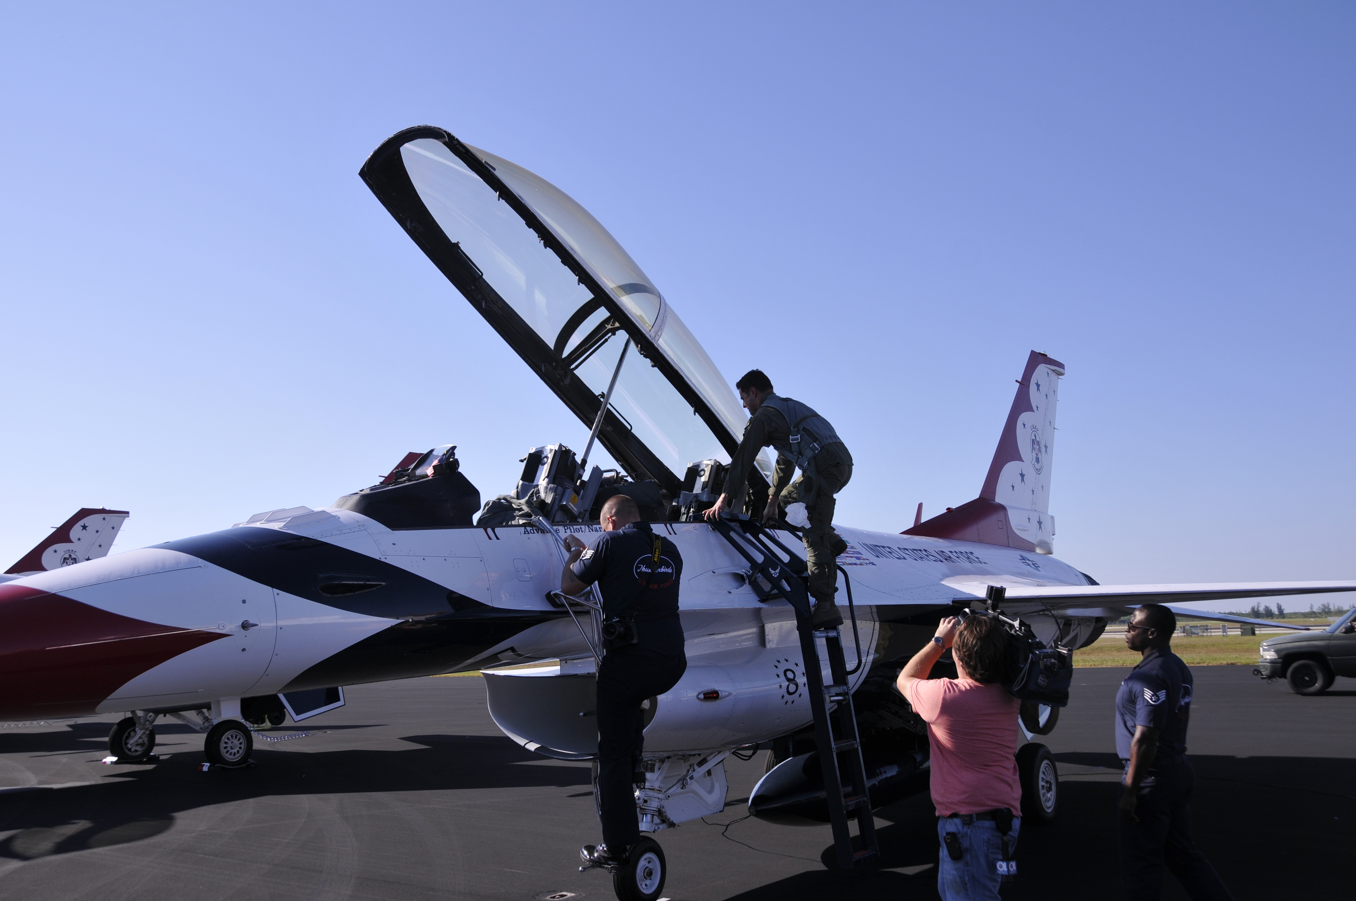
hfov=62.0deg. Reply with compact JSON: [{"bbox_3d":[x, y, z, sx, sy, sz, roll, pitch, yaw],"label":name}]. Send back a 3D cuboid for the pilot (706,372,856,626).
[{"bbox_3d":[0.688,0.291,7.124,0.900,1.690,0.580,-8,-11,34],"label":"pilot"}]

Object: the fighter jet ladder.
[{"bbox_3d":[0.718,1.399,6.960,0.950,2.120,0.480,-8,-11,34],"label":"fighter jet ladder"}]

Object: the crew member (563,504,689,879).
[{"bbox_3d":[-0.266,1.062,5.447,0.530,1.740,0.600,7,-13,-44],"label":"crew member"}]

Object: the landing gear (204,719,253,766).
[{"bbox_3d":[-6.167,4.045,15.562,0.220,0.650,0.650,-8,-11,33],"label":"landing gear"}]

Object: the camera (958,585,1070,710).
[{"bbox_3d":[1.203,0.694,4.050,0.250,0.350,0.540,2,10,-21],"label":"camera"}]

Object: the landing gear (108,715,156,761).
[{"bbox_3d":[-8.126,4.310,16.851,0.220,0.650,0.650,-8,-11,33],"label":"landing gear"}]

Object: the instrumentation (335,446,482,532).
[{"bbox_3d":[-1.414,0.181,5.683,0.620,0.500,0.820,-8,-11,34],"label":"instrumentation"}]

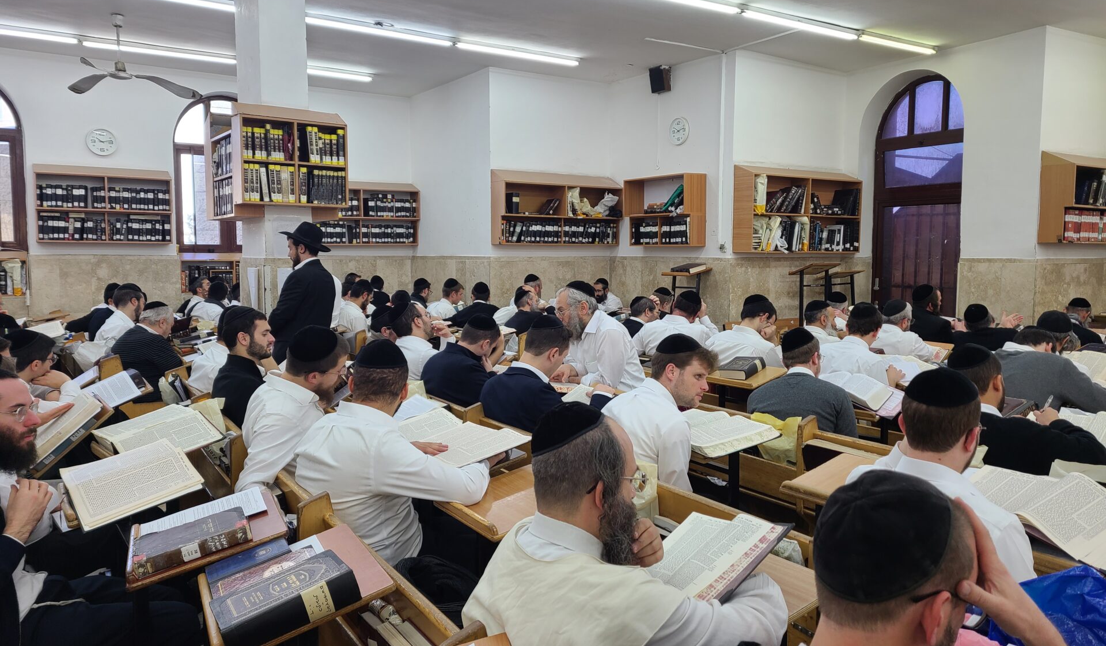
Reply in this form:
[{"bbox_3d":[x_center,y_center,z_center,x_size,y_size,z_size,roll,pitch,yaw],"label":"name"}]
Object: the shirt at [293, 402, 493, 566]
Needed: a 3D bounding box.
[{"bbox_3d":[-0.481,0.438,2.513,0.460,0.430,0.520,-3,5,-32],"label":"shirt"}]

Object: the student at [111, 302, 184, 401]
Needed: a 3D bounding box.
[{"bbox_3d":[-2.321,0.528,5.100,0.750,1.260,0.500,-3,5,-32],"label":"student"}]

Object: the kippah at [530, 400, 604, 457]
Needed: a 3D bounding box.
[{"bbox_3d":[0.026,0.197,1.600,0.150,0.070,0.150,-30,16,-19],"label":"kippah"}]

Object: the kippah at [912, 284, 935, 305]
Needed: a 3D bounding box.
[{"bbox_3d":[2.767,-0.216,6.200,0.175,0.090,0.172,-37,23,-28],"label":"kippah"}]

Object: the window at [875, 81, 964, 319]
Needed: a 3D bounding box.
[{"bbox_3d":[4.133,-1.086,9.280,0.120,3.300,1.240,-3,6,-32],"label":"window"}]

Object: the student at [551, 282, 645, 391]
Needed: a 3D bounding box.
[{"bbox_3d":[0.260,0.441,4.734,0.560,1.360,0.480,-1,5,-18],"label":"student"}]

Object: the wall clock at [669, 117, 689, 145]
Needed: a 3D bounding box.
[{"bbox_3d":[1.416,-2.153,9.324,0.050,0.310,0.310,-3,6,-32],"label":"wall clock"}]

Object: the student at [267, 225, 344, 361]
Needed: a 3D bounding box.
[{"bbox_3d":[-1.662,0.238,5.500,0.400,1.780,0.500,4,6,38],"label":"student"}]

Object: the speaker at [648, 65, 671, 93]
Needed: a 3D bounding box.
[{"bbox_3d":[1.204,-2.733,9.333,0.190,0.300,0.200,-19,16,-40],"label":"speaker"}]

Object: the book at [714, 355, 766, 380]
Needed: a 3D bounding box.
[{"bbox_3d":[1.115,0.264,4.934,0.177,0.055,0.238,4,21,40],"label":"book"}]

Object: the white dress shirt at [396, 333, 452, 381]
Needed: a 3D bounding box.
[{"bbox_3d":[-0.678,0.358,4.450,0.450,0.600,0.460,-3,5,-32],"label":"white dress shirt"}]

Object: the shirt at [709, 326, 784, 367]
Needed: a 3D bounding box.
[{"bbox_3d":[1.180,0.209,5.100,0.400,0.450,0.470,-3,6,-36],"label":"shirt"}]

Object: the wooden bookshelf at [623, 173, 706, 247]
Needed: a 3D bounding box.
[{"bbox_3d":[1.240,-1.240,9.316,0.330,0.770,1.050,-3,5,-32],"label":"wooden bookshelf"}]

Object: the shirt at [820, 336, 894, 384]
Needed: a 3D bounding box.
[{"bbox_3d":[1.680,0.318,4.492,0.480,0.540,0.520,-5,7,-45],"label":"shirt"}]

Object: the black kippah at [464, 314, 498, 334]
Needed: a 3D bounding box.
[{"bbox_3d":[-0.345,0.004,4.050,0.170,0.095,0.165,0,5,0],"label":"black kippah"}]

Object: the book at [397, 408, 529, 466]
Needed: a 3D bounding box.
[{"bbox_3d":[-0.310,0.356,2.600,0.430,0.060,0.320,4,10,43],"label":"book"}]

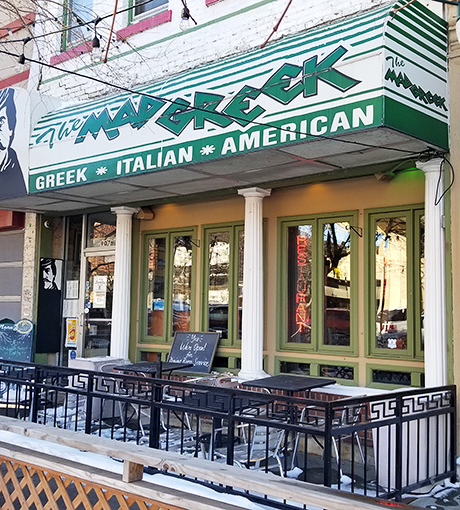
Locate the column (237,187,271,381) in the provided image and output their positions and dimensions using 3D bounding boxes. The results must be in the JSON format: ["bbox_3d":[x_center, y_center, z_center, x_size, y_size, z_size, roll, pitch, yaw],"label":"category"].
[{"bbox_3d":[0.290,0.360,6.605,0.310,2.439,0.310,-3,-8,33],"label":"column"}]

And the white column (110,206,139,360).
[{"bbox_3d":[-1.668,0.459,7.894,0.305,2.382,0.305,-3,-8,33],"label":"white column"}]

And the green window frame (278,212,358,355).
[{"bbox_3d":[1.027,0.337,6.030,1.033,1.644,0.100,-3,-7,34],"label":"green window frame"}]

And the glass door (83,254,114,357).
[{"bbox_3d":[-2.226,1.037,8.837,0.920,2.130,0.080,-3,-8,33],"label":"glass door"}]

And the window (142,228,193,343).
[{"bbox_3d":[-0.883,0.451,7.331,1.059,1.658,0.100,-3,-7,34],"label":"window"}]

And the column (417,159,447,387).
[{"bbox_3d":[2.164,0.222,5.375,0.270,2.432,0.290,-3,-8,33],"label":"column"}]

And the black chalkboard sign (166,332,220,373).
[{"bbox_3d":[-0.482,1.288,6.761,0.690,0.545,0.035,-2,-30,30],"label":"black chalkboard sign"}]

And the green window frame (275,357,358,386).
[{"bbox_3d":[1.080,1.484,6.535,1.162,0.284,0.100,-3,-8,33],"label":"green window frame"}]

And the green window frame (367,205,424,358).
[{"bbox_3d":[2.144,0.309,5.973,1.156,1.820,0.100,-3,-8,33],"label":"green window frame"}]

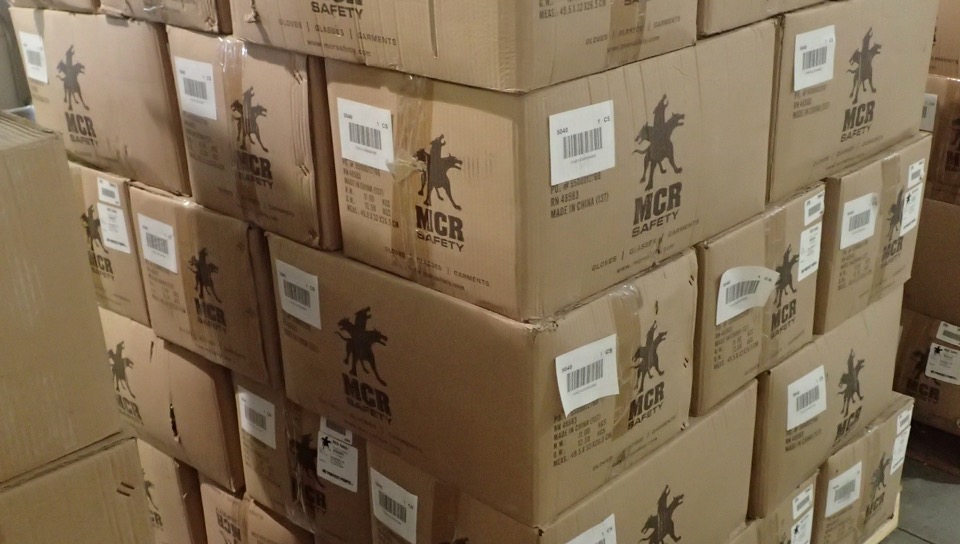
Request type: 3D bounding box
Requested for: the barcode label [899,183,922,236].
[{"bbox_3d":[0.733,-0.106,1.883,0.008,0.076,0.063,19,30,41],"label":"barcode label"}]

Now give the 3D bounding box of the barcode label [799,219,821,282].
[{"bbox_3d":[0.490,-0.030,1.647,0.006,0.078,0.067,16,29,37],"label":"barcode label"}]

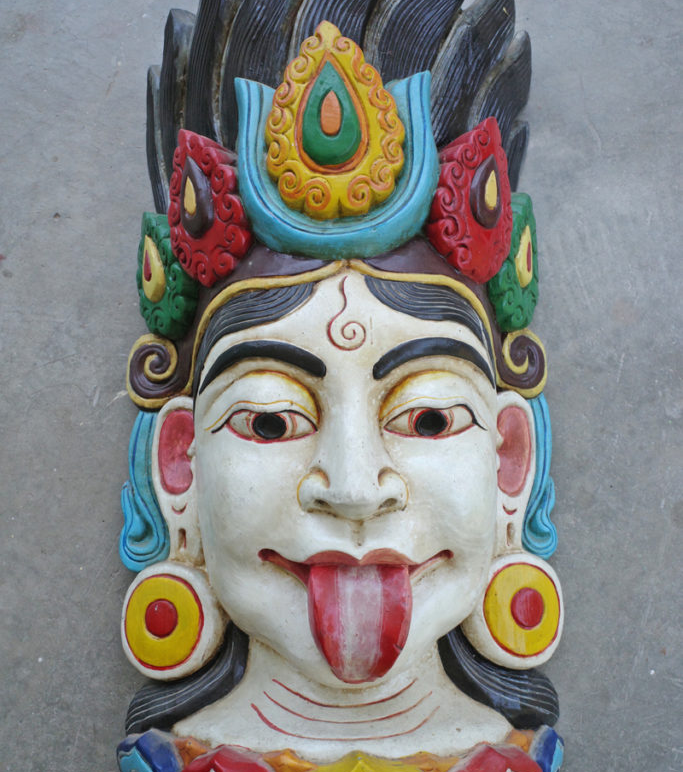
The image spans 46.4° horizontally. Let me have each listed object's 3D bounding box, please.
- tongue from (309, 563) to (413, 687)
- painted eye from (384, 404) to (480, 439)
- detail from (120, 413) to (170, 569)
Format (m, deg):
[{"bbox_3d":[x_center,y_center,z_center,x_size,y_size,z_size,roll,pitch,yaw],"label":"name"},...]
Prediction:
[{"bbox_3d":[0.017,0.206,0.697,0.093,0.054,0.096,-2,78,0],"label":"tongue"},{"bbox_3d":[0.089,0.038,0.828,0.096,0.027,0.036,1,81,-11],"label":"painted eye"},{"bbox_3d":[-0.201,0.107,0.819,0.052,0.054,0.161,-2,78,0],"label":"detail"}]

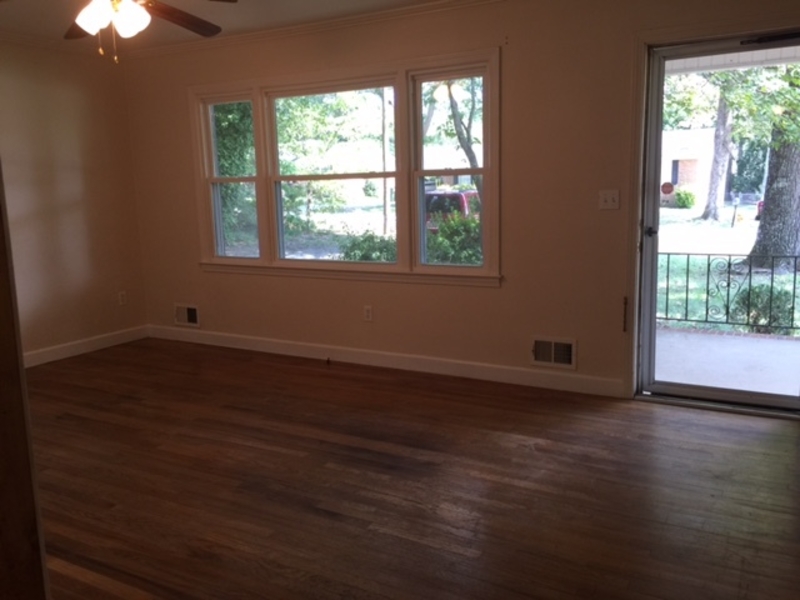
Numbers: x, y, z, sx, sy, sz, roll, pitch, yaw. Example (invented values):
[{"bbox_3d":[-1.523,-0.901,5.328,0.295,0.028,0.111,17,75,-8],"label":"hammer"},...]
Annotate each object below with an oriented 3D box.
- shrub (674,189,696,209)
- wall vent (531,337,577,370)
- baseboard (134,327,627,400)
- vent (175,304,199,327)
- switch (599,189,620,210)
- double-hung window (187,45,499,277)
[{"bbox_3d":[14.058,-4.949,33.000,1.080,0.980,1.020,4,11,29],"label":"shrub"},{"bbox_3d":[0.984,0.342,4.312,0.293,0.199,0.022,4,11,29],"label":"wall vent"},{"bbox_3d":[-0.475,0.421,5.144,4.253,0.113,0.020,4,11,29],"label":"baseboard"},{"bbox_3d":[-1.875,0.138,5.878,0.290,0.195,0.022,4,11,29],"label":"vent"},{"bbox_3d":[1.248,-0.595,3.995,0.115,0.115,0.016,4,11,29],"label":"switch"},{"bbox_3d":[-0.530,-0.920,4.942,2.678,1.494,0.130,4,11,29],"label":"double-hung window"}]

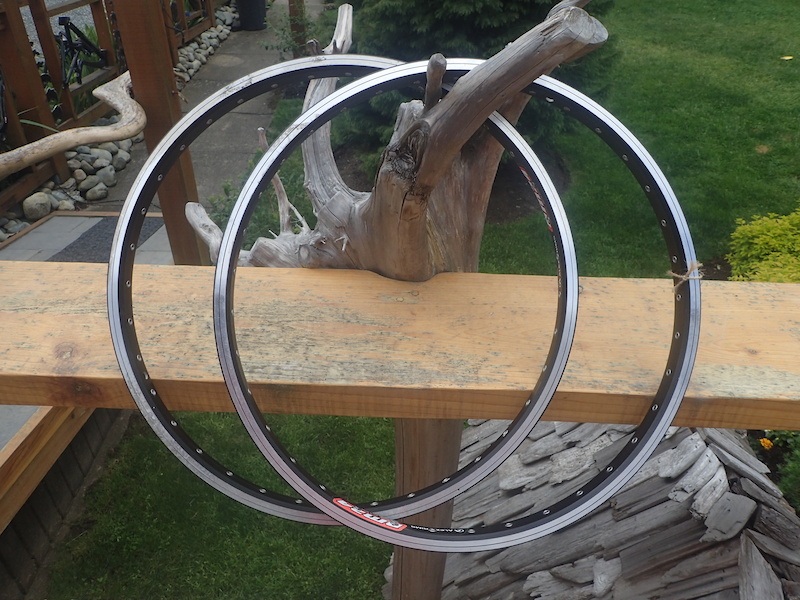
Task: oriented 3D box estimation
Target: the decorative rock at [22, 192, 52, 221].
[{"bbox_3d":[-2.083,-0.539,3.320,0.138,0.152,0.138,-19,37,-28],"label":"decorative rock"}]

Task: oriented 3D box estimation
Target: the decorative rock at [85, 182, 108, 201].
[{"bbox_3d":[-1.855,-0.666,3.541,0.125,0.105,0.100,-23,39,-32],"label":"decorative rock"}]

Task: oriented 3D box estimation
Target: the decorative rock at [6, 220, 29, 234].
[{"bbox_3d":[-2.109,-0.400,3.195,0.086,0.049,0.115,20,37,28],"label":"decorative rock"}]

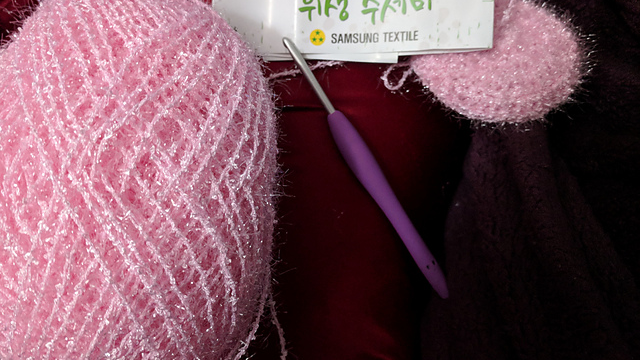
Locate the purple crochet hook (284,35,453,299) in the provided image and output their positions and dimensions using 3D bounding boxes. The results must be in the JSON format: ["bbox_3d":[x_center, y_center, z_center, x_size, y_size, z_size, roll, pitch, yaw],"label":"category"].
[{"bbox_3d":[0.020,-0.007,0.221,0.011,0.011,0.141,-31,86,-5],"label":"purple crochet hook"}]

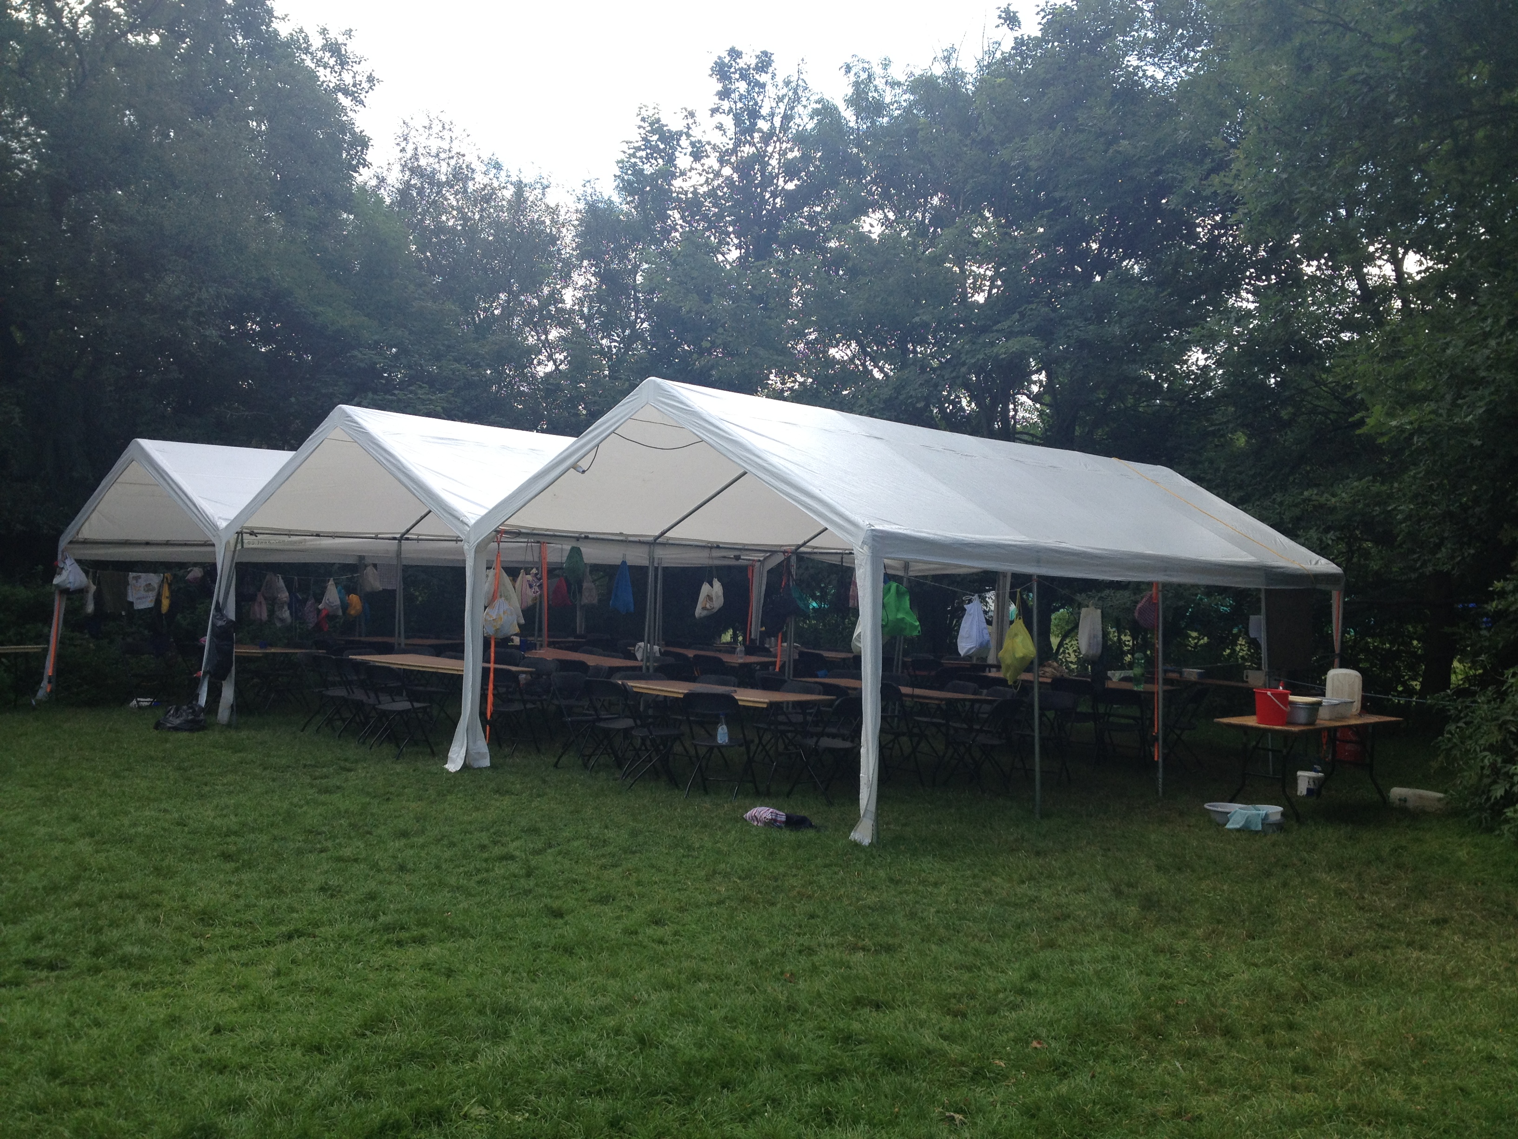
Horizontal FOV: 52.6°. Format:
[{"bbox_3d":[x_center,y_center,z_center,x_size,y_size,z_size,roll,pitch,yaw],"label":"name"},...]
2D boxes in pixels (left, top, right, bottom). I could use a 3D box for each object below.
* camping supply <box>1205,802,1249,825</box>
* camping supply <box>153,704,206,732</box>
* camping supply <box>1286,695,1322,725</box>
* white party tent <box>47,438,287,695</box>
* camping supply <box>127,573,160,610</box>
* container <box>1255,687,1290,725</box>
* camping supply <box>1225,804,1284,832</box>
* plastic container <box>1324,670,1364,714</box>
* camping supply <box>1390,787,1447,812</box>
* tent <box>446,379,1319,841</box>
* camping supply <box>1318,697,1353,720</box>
[{"bbox_3d":[3.491,1.822,11.452,0.340,0.140,0.340,1,-2,0],"label":"camping supply"},{"bbox_3d":[-5.686,1.422,15.104,0.500,0.260,0.420,2,-2,-20],"label":"camping supply"},{"bbox_3d":[4.316,1.118,12.153,0.300,0.205,0.300,1,-2,0],"label":"camping supply"},{"bbox_3d":[-4.748,0.159,21.233,4.150,3.100,8.050,-1,-2,42],"label":"white party tent"},{"bbox_3d":[-8.173,0.292,20.400,0.080,0.500,0.440,-1,-2,42],"label":"camping supply"},{"bbox_3d":[3.999,1.069,11.954,0.290,0.275,0.290,0,-2,37],"label":"container"},{"bbox_3d":[3.633,1.813,11.153,0.380,0.165,0.360,1,-2,0],"label":"camping supply"},{"bbox_3d":[5.018,1.035,13.156,0.290,0.400,0.220,0,-2,20],"label":"plastic container"},{"bbox_3d":[5.420,1.864,12.603,0.480,0.190,0.280,0,-2,24],"label":"camping supply"},{"bbox_3d":[1.849,0.272,14.185,4.150,3.100,8.050,-1,-2,41],"label":"tent"},{"bbox_3d":[4.822,1.172,12.852,0.300,0.140,0.360,3,-3,-44],"label":"camping supply"}]

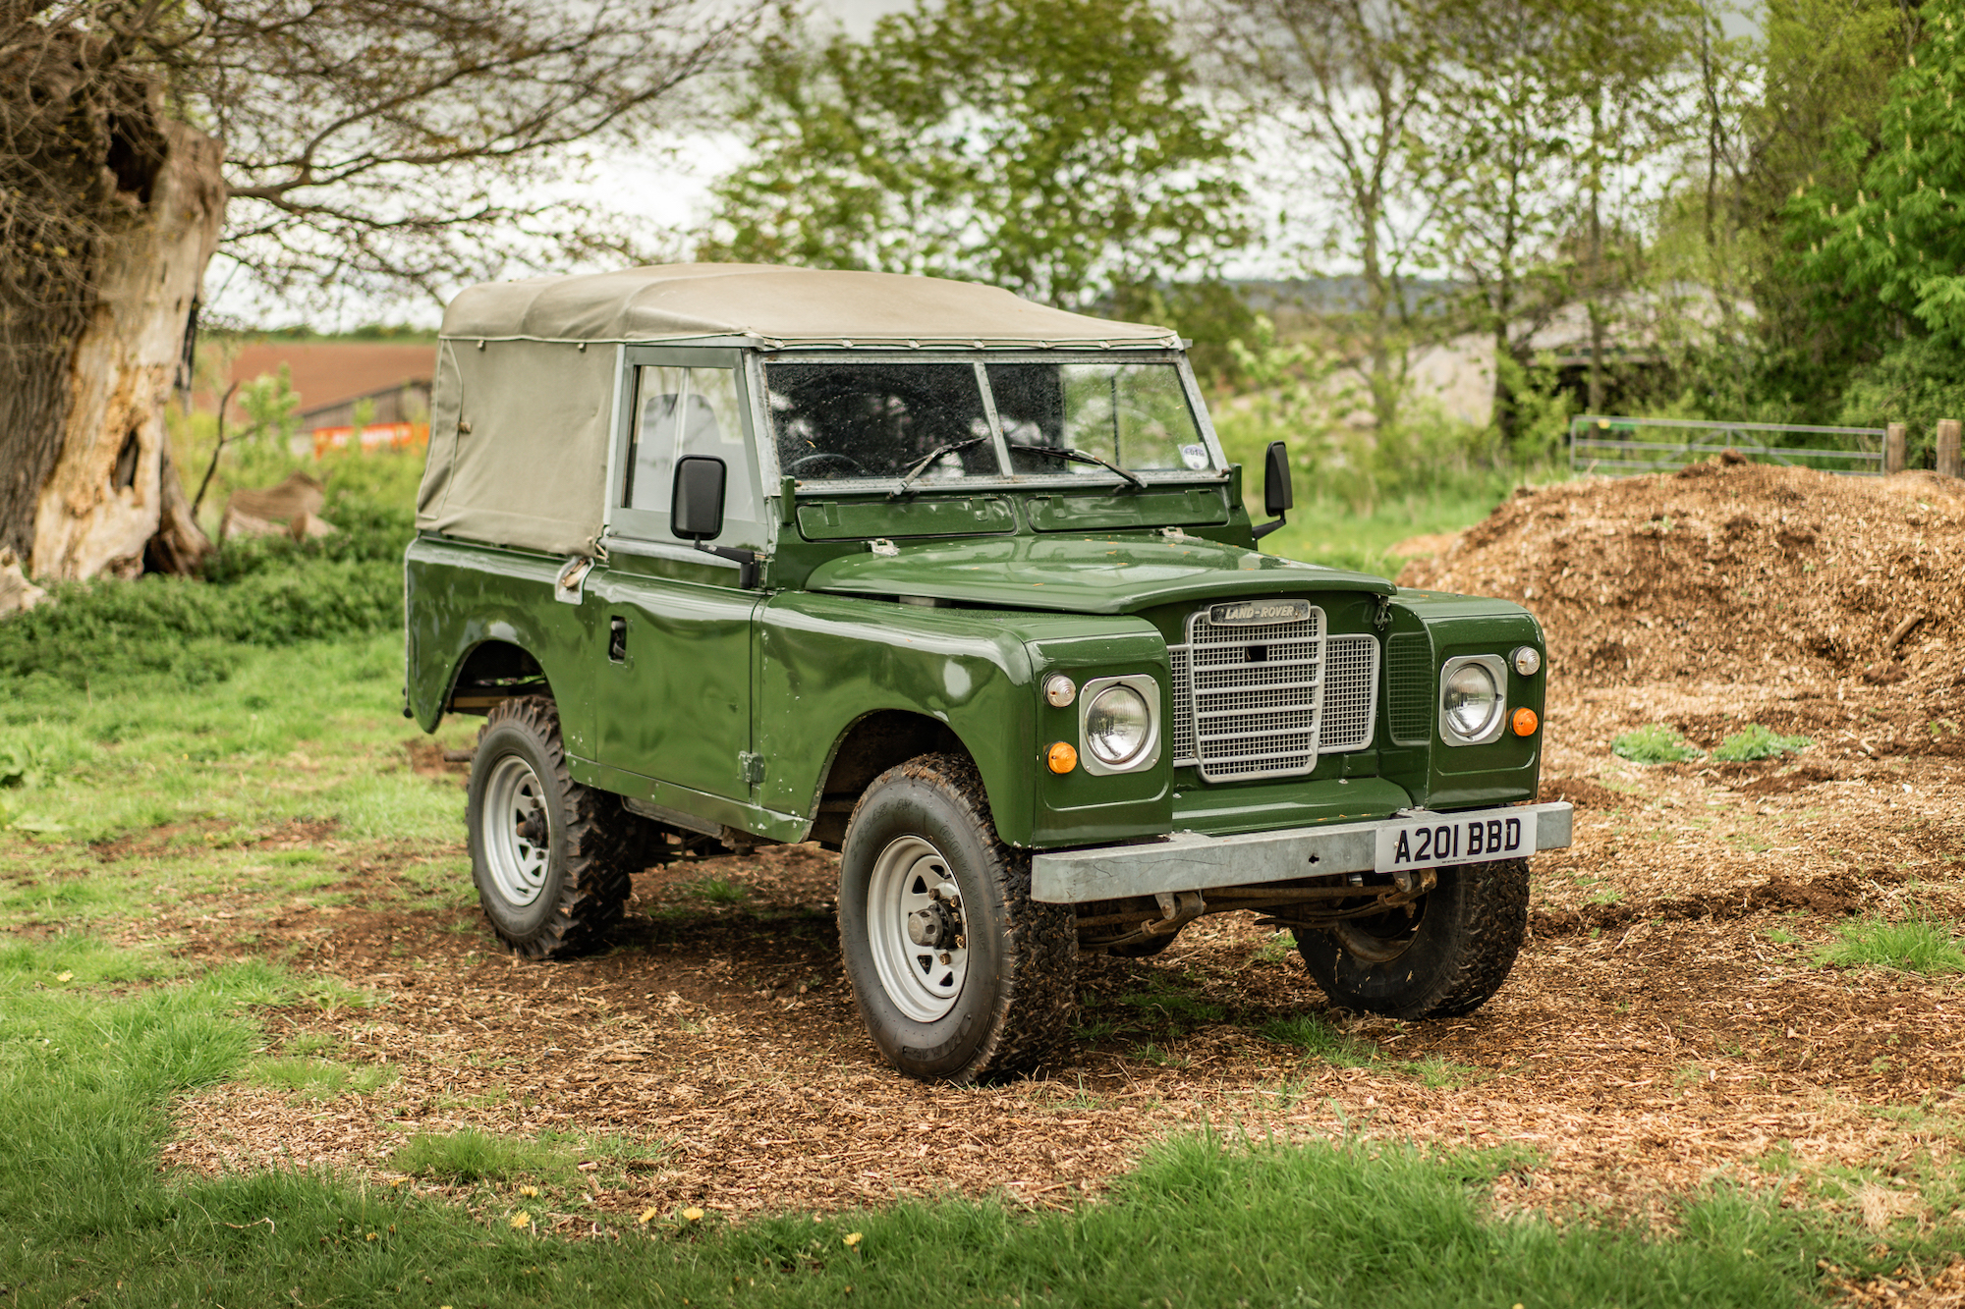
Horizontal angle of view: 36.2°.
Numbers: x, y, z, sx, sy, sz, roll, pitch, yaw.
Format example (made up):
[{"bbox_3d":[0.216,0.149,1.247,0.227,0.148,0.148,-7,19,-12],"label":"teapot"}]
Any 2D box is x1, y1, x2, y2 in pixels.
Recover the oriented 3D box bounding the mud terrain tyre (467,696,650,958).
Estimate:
[{"bbox_3d":[-1.303,0.522,8.967,0.215,0.780,0.780,-3,5,-33],"label":"mud terrain tyre"}]

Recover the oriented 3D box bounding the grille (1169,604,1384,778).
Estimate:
[{"bbox_3d":[0.660,0.096,7.218,0.740,0.405,0.055,-3,5,-33],"label":"grille"}]

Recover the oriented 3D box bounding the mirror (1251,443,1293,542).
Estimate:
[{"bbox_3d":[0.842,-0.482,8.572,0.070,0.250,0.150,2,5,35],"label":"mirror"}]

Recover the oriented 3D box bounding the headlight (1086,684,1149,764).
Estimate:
[{"bbox_3d":[0.298,0.161,6.791,0.188,0.188,0.085,-3,5,-33],"label":"headlight"}]

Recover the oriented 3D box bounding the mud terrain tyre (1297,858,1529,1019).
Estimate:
[{"bbox_3d":[1.095,0.577,7.871,0.215,0.780,0.780,-3,5,-33],"label":"mud terrain tyre"}]

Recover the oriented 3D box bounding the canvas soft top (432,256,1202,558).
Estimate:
[{"bbox_3d":[-0.572,-0.746,9.027,1.530,0.855,2.140,-3,5,-33],"label":"canvas soft top"}]

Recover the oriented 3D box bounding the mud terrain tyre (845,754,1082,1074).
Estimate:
[{"bbox_3d":[-0.074,0.640,7.104,0.215,0.780,0.780,-3,5,-33],"label":"mud terrain tyre"}]

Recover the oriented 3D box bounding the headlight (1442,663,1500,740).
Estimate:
[{"bbox_3d":[1.194,0.115,7.379,0.188,0.188,0.085,-3,5,-33],"label":"headlight"}]

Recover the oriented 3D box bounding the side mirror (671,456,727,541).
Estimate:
[{"bbox_3d":[-0.713,-0.396,7.564,0.132,0.212,0.055,-2,4,-21],"label":"side mirror"}]

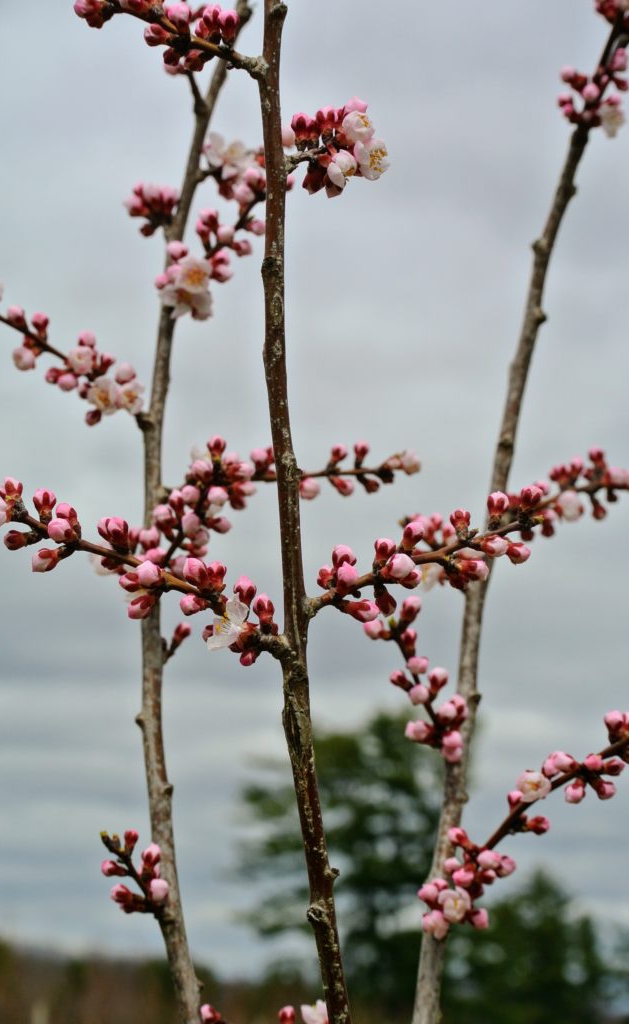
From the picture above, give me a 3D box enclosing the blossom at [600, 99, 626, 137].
[{"bbox_3d":[0.168,-0.222,1.600,0.015,0.020,0.014,4,-10,-21],"label":"blossom"}]

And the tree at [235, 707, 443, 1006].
[{"bbox_3d":[0.853,11.016,90.000,6.600,9.800,6.600,0,-9,0],"label":"tree"}]

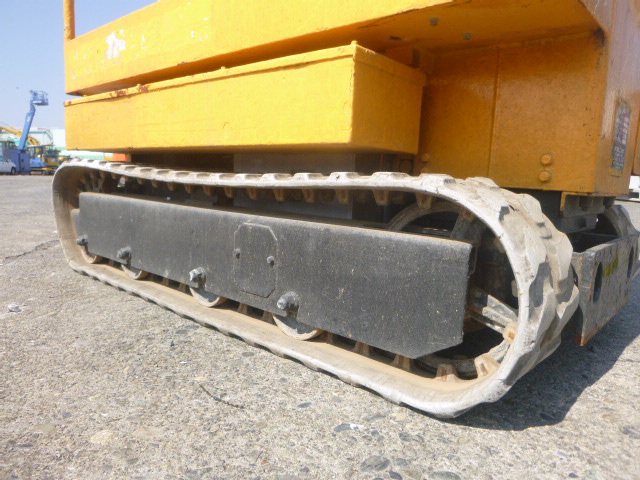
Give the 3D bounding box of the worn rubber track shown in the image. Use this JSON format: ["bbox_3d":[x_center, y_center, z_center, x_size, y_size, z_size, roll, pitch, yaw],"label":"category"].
[{"bbox_3d":[-0.312,-0.009,1.413,1.951,0.427,0.266,9,9,41],"label":"worn rubber track"}]

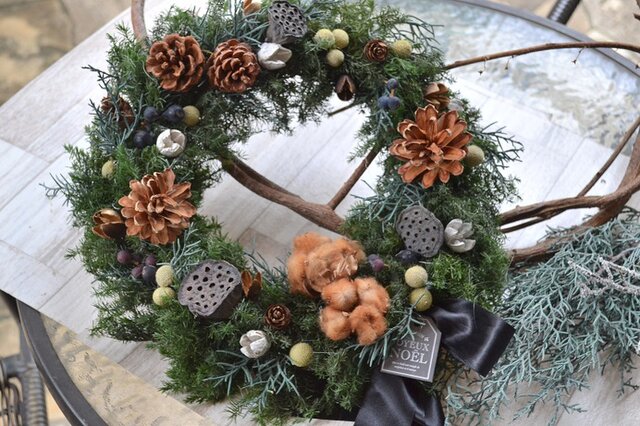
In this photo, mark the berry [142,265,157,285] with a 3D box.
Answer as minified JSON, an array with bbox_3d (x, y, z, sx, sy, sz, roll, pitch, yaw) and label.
[{"bbox_3d":[-0.128,0.046,0.721,0.011,0.014,0.011,0,48,-11],"label":"berry"}]

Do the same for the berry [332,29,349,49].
[{"bbox_3d":[0.019,-0.170,0.937,0.019,0.019,0.019,0,48,-11],"label":"berry"}]

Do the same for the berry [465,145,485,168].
[{"bbox_3d":[0.107,-0.039,0.668,0.016,0.016,0.016,2,49,-2],"label":"berry"}]

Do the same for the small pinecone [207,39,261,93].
[{"bbox_3d":[-0.063,-0.108,0.702,0.038,0.038,0.036,0,19,-22],"label":"small pinecone"}]

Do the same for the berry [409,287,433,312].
[{"bbox_3d":[0.070,0.060,0.662,0.016,0.016,0.016,1,52,-1],"label":"berry"}]

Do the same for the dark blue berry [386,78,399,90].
[{"bbox_3d":[0.052,-0.093,0.692,0.009,0.009,0.009,2,49,-2],"label":"dark blue berry"}]

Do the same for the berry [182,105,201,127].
[{"bbox_3d":[-0.092,-0.069,0.684,0.014,0.014,0.014,2,49,-2],"label":"berry"}]

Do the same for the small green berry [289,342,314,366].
[{"bbox_3d":[-0.012,0.089,0.602,0.015,0.015,0.015,2,49,-2],"label":"small green berry"}]

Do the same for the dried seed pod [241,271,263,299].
[{"bbox_3d":[-0.056,0.059,0.785,0.020,0.023,0.019,0,49,0],"label":"dried seed pod"}]

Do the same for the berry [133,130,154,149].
[{"bbox_3d":[-0.135,-0.056,0.735,0.016,0.015,0.016,3,47,-3],"label":"berry"}]

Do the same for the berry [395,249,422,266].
[{"bbox_3d":[0.059,0.029,0.638,0.015,0.013,0.015,2,49,-2],"label":"berry"}]

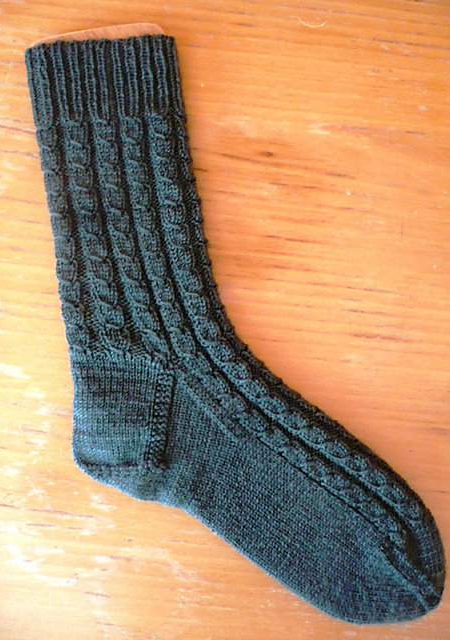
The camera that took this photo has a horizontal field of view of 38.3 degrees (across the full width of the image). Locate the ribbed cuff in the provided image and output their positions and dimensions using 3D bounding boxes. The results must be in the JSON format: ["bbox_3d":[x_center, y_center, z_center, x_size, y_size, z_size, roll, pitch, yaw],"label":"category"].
[{"bbox_3d":[-0.076,-0.151,0.412,0.096,0.013,0.054,-8,84,-1],"label":"ribbed cuff"}]

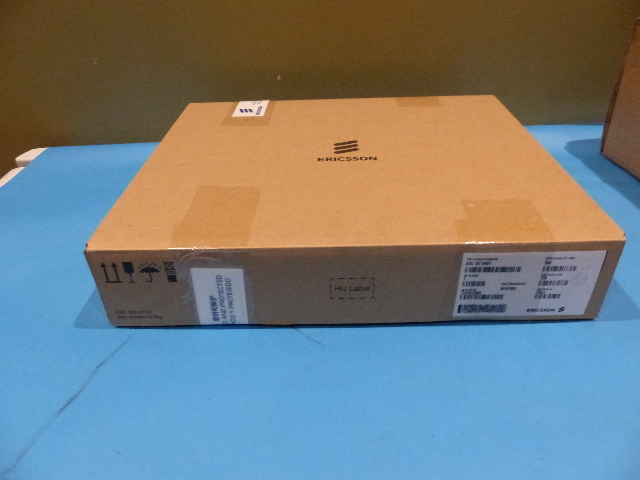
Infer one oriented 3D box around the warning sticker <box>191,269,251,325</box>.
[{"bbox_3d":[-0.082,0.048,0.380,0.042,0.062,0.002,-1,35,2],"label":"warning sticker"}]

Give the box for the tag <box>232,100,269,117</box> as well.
[{"bbox_3d":[-0.090,-0.173,0.609,0.041,0.002,0.061,-1,35,2],"label":"tag"}]

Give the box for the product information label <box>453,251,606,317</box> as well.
[{"bbox_3d":[0.165,0.036,0.369,0.108,0.066,0.002,-1,35,2],"label":"product information label"}]

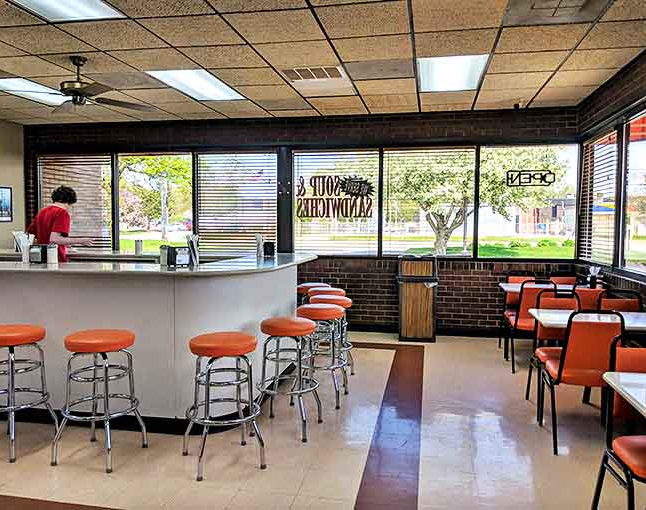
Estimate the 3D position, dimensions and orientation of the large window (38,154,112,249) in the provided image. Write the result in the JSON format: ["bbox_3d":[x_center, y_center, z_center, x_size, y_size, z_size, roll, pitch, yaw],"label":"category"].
[{"bbox_3d":[-3.493,-0.740,7.474,1.170,1.350,0.090,1,4,11],"label":"large window"}]

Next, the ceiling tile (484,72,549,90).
[{"bbox_3d":[1.821,-1.656,5.039,0.605,0.020,0.605,1,4,11],"label":"ceiling tile"}]

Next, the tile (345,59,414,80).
[{"bbox_3d":[0.519,-1.652,4.715,0.600,0.025,0.600,1,4,11],"label":"tile"}]

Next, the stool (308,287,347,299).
[{"bbox_3d":[0.043,0.693,5.363,0.430,0.720,0.430,1,4,11],"label":"stool"}]

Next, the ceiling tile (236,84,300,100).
[{"bbox_3d":[-0.561,-1.704,5.520,0.600,0.025,0.600,1,4,11],"label":"ceiling tile"}]

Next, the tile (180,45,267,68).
[{"bbox_3d":[-0.799,-1.627,4.332,0.600,0.025,0.600,1,4,11],"label":"tile"}]

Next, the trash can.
[{"bbox_3d":[1.189,0.523,6.627,0.450,1.050,0.410,1,4,11],"label":"trash can"}]

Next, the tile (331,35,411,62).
[{"bbox_3d":[0.400,-1.605,4.107,0.610,0.025,0.610,1,4,11],"label":"tile"}]

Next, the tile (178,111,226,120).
[{"bbox_3d":[-1.538,-1.797,6.825,0.600,0.025,0.354,1,4,11],"label":"tile"}]

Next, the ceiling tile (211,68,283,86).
[{"bbox_3d":[-0.680,-1.665,4.926,0.600,0.025,0.600,1,4,11],"label":"ceiling tile"}]

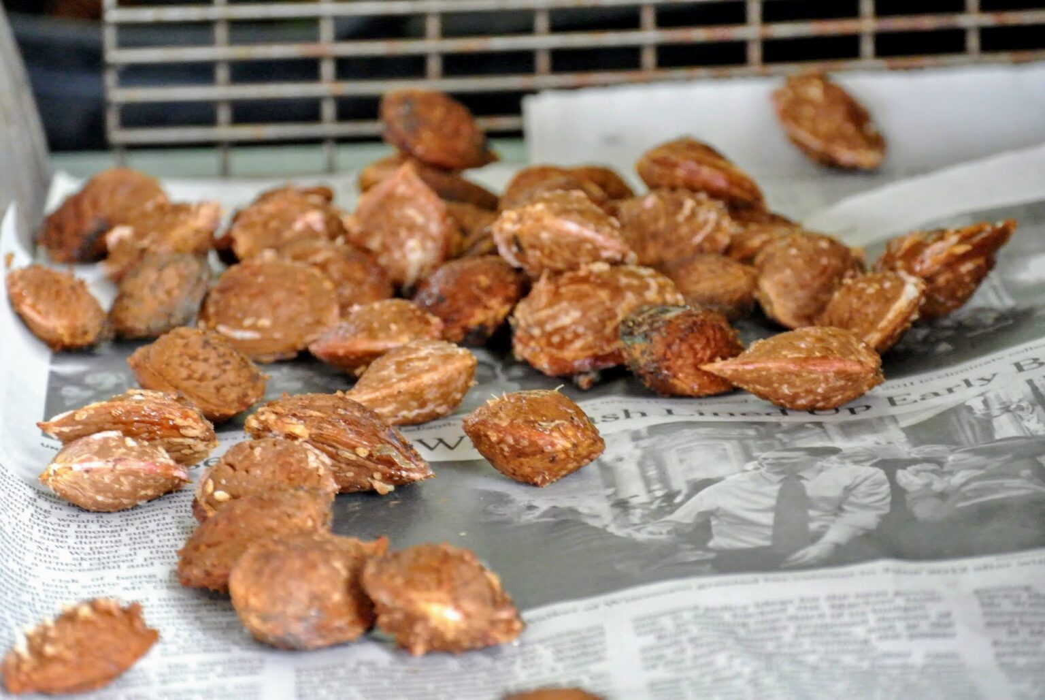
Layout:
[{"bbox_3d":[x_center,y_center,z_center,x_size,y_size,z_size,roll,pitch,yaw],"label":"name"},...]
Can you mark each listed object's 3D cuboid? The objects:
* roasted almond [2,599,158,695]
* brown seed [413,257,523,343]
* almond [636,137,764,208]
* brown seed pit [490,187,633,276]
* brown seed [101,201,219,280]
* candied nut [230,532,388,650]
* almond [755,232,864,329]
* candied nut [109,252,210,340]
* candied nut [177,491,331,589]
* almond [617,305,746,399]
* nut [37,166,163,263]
[{"bbox_3d":[-0.075,0.051,0.850,0.029,0.014,0.020,-18,31,-26],"label":"roasted almond"},{"bbox_3d":[-0.013,-0.012,1.165,0.024,0.019,0.032,16,29,36],"label":"brown seed"},{"bbox_3d":[0.039,-0.039,1.093,0.029,0.014,0.021,18,23,16],"label":"almond"},{"bbox_3d":[0.010,-0.027,1.175,0.035,0.019,0.025,15,11,15],"label":"brown seed pit"},{"bbox_3d":[-0.086,-0.026,1.195,0.031,0.018,0.024,-19,27,-25],"label":"brown seed"},{"bbox_3d":[-0.040,0.045,0.943,0.030,0.018,0.025,-4,42,-9],"label":"candied nut"},{"bbox_3d":[0.068,-0.016,1.180,0.025,0.019,0.033,10,29,15],"label":"almond"},{"bbox_3d":[-0.076,-0.011,1.040,0.028,0.015,0.021,-26,40,-38],"label":"candied nut"},{"bbox_3d":[-0.051,0.037,0.966,0.031,0.017,0.024,-10,39,-23],"label":"candied nut"},{"bbox_3d":[0.034,0.000,1.056,0.026,0.018,0.024,6,23,14],"label":"almond"},{"bbox_3d":[-0.103,-0.033,1.225,0.033,0.018,0.025,-27,36,-4],"label":"nut"}]

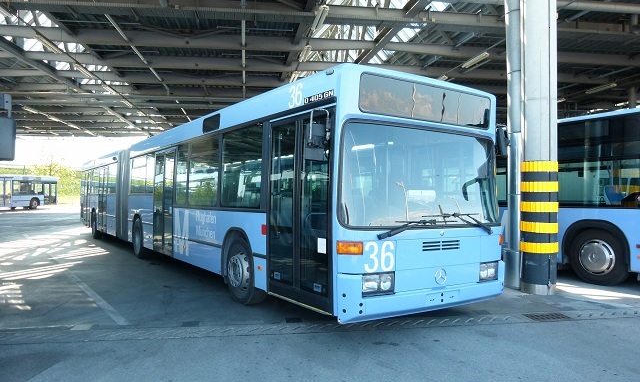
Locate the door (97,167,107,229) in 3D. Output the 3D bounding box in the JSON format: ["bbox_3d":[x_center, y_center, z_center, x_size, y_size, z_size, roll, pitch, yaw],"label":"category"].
[{"bbox_3d":[-7.542,0.343,16.095,0.080,2.200,1.420,2,-2,-35],"label":"door"}]

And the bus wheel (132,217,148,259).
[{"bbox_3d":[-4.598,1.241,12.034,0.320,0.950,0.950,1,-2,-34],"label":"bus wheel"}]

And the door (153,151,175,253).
[{"bbox_3d":[-3.315,0.263,9.901,0.080,2.200,1.420,1,-2,-34],"label":"door"}]

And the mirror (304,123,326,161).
[{"bbox_3d":[-0.043,-0.465,4.432,0.190,0.370,0.120,1,-2,-34],"label":"mirror"}]

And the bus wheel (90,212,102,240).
[{"bbox_3d":[-8.285,1.318,17.338,0.320,0.950,0.950,2,-2,-35],"label":"bus wheel"}]

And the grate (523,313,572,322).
[{"bbox_3d":[3.035,1.684,6.109,0.540,0.030,0.370,1,-1,-13],"label":"grate"}]

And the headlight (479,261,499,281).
[{"bbox_3d":[2.049,0.983,5.692,0.390,0.230,0.100,1,-2,-34],"label":"headlight"}]

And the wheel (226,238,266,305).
[{"bbox_3d":[-1.033,1.163,6.732,0.290,0.950,0.950,1,-2,-34],"label":"wheel"}]

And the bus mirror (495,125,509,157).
[{"bbox_3d":[2.422,-0.657,6.133,0.190,0.380,0.120,1,-2,-34],"label":"bus mirror"}]

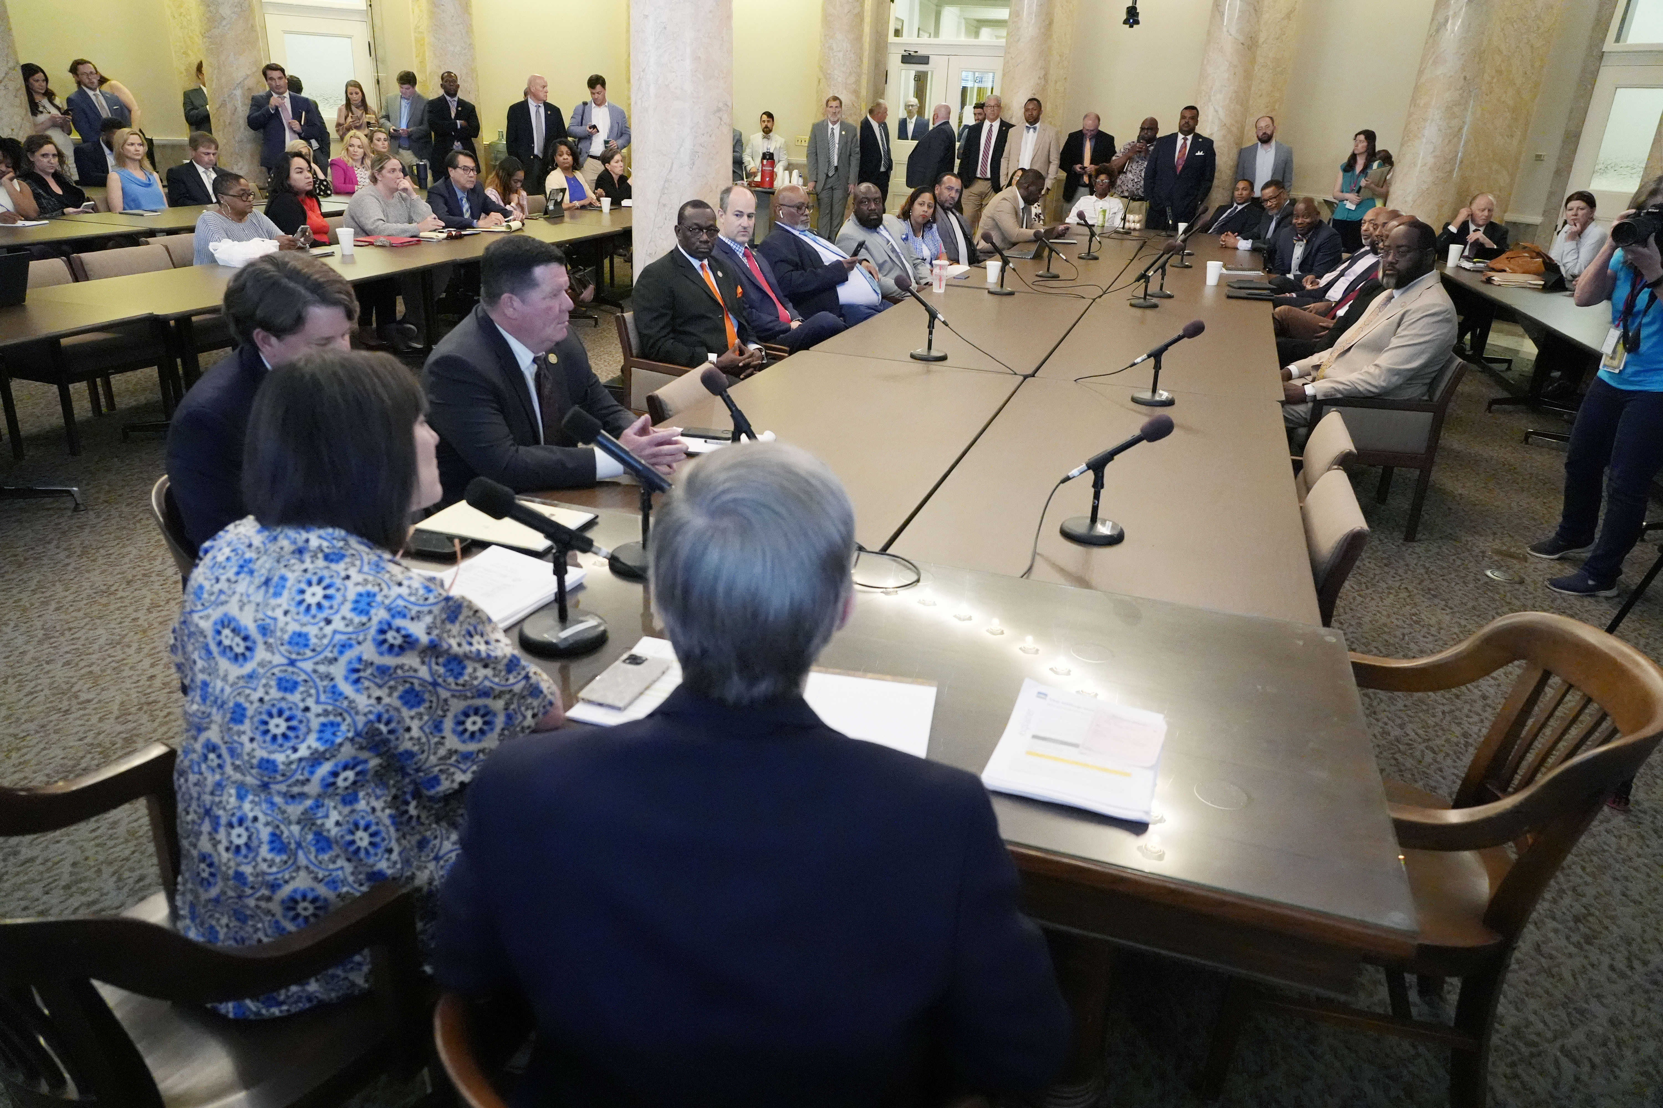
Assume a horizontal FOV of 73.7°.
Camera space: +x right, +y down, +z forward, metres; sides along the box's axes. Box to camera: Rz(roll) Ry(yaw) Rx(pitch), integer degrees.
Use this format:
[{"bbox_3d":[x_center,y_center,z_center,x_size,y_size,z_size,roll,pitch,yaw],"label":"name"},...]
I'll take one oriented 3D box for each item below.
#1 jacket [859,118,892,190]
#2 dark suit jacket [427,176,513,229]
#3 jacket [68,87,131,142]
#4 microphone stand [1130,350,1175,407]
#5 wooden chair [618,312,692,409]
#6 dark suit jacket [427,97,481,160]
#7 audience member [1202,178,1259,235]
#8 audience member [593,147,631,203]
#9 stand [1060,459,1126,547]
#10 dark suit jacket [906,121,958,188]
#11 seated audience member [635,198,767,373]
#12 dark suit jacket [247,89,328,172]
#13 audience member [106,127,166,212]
[{"bbox_3d":[0.457,-4.094,11.300,0.500,0.700,0.330,-16,28,-39],"label":"jacket"},{"bbox_3d":[-2.575,-2.371,8.002,0.500,0.620,0.560,11,23,20],"label":"dark suit jacket"},{"bbox_3d":[-6.622,-3.884,10.100,0.530,0.710,0.330,-16,28,-40],"label":"jacket"},{"bbox_3d":[1.118,-0.619,3.803,0.155,0.185,0.155,5,22,7],"label":"microphone stand"},{"bbox_3d":[-0.491,-0.622,4.792,0.600,0.800,0.600,13,24,24],"label":"wooden chair"},{"bbox_3d":[-3.813,-4.278,11.297,0.530,0.770,0.330,-5,23,-17],"label":"dark suit jacket"},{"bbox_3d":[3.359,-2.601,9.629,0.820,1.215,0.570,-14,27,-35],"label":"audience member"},{"bbox_3d":[-1.821,-3.151,10.397,0.800,1.204,0.500,12,24,22],"label":"audience member"},{"bbox_3d":[0.611,-0.134,2.534,0.152,0.175,0.152,6,22,9],"label":"stand"},{"bbox_3d":[0.995,-3.989,11.100,0.520,0.690,0.390,-13,26,-34],"label":"dark suit jacket"},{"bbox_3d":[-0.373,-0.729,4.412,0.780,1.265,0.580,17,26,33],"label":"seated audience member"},{"bbox_3d":[-4.769,-3.708,9.700,0.600,0.720,0.330,-12,25,-32],"label":"dark suit jacket"},{"bbox_3d":[-5.014,-2.513,8.366,0.800,1.301,0.480,13,23,23],"label":"audience member"}]

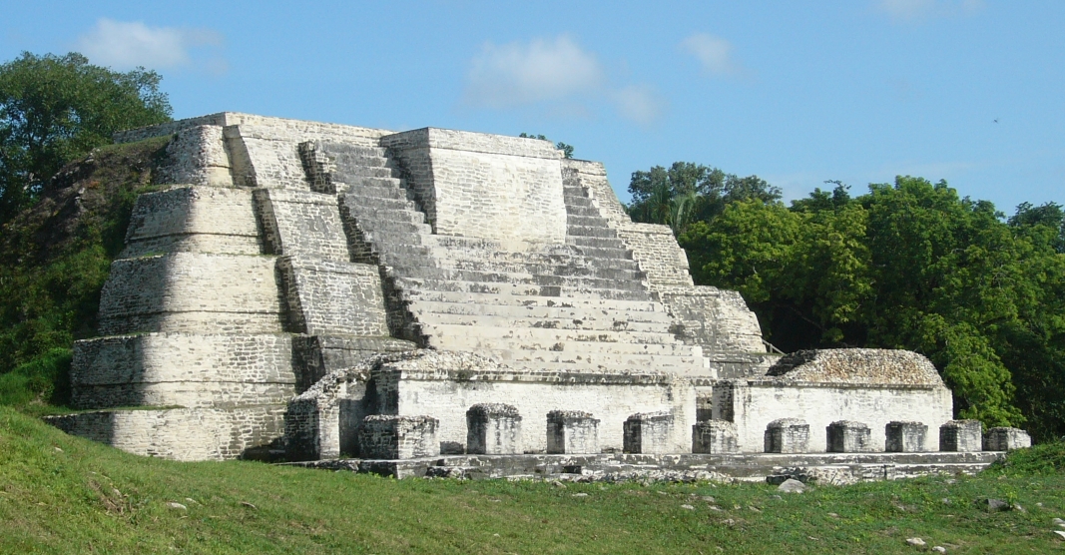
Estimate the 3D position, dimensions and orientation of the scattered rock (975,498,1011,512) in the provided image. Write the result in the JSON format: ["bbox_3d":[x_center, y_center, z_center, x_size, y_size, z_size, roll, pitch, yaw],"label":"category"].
[{"bbox_3d":[10.224,5.052,54.000,0.780,0.300,0.540,0,-4,0],"label":"scattered rock"}]

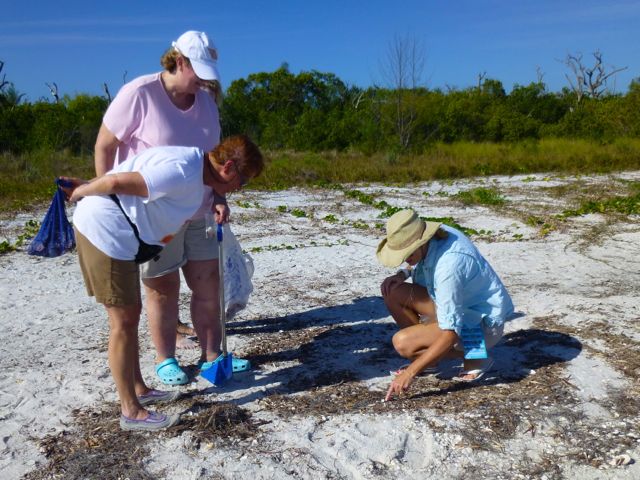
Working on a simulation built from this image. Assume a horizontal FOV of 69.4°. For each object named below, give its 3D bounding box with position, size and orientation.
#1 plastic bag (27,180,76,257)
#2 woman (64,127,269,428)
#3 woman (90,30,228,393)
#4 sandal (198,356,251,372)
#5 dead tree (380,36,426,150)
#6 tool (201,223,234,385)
[{"bbox_3d":[-1.100,-0.101,1.916,0.190,0.310,0.140,-8,17,-29],"label":"plastic bag"},{"bbox_3d":[-0.620,0.187,1.981,0.760,1.220,0.500,-2,15,-7],"label":"woman"},{"bbox_3d":[-0.665,-0.075,2.192,0.430,1.620,0.540,12,19,38],"label":"woman"},{"bbox_3d":[-0.505,0.635,2.480,0.260,0.100,0.105,0,15,-2],"label":"sandal"},{"bbox_3d":[3.130,-5.370,17.202,1.650,4.300,1.500,0,15,0],"label":"dead tree"},{"bbox_3d":[-0.485,0.305,2.260,0.150,0.850,0.130,11,18,35],"label":"tool"}]

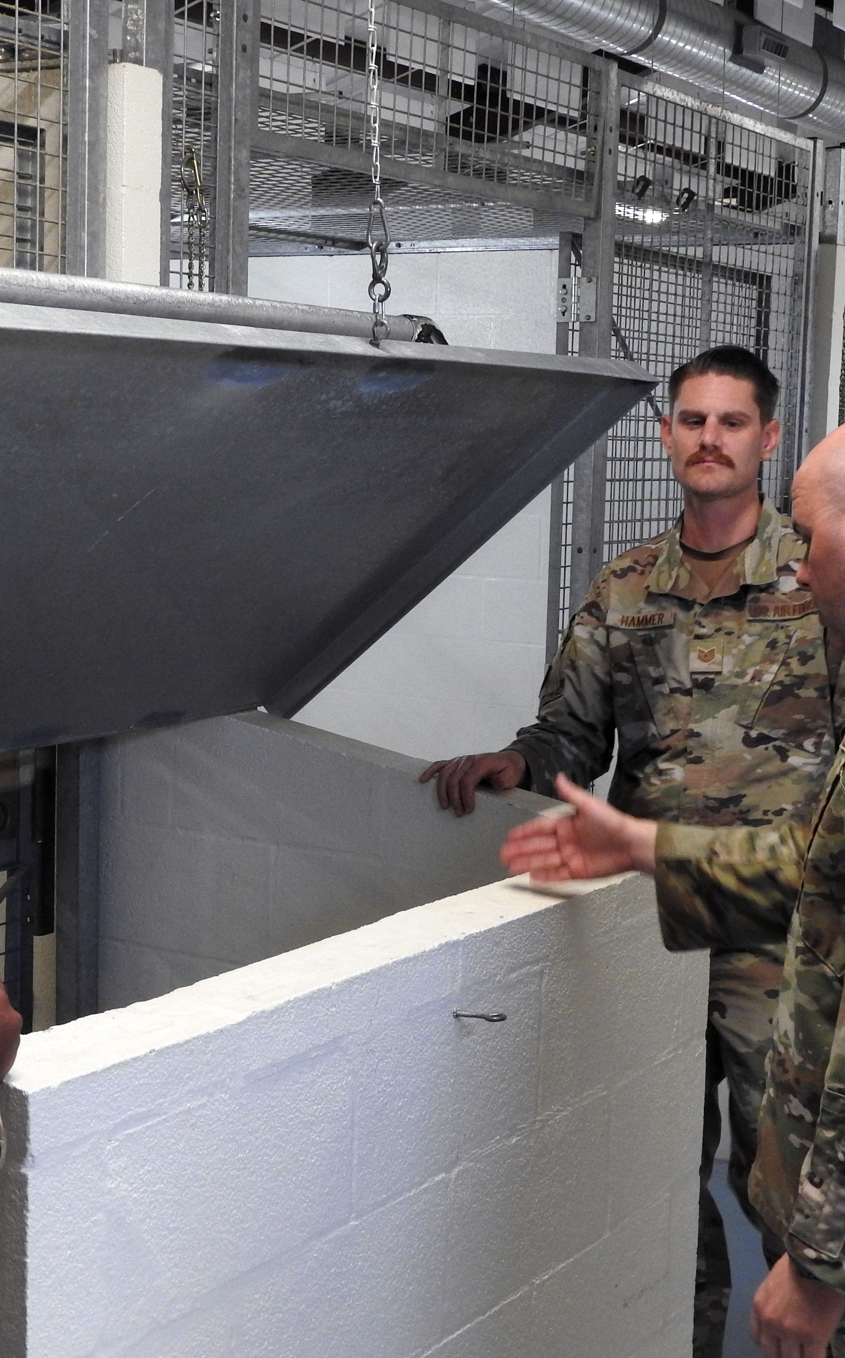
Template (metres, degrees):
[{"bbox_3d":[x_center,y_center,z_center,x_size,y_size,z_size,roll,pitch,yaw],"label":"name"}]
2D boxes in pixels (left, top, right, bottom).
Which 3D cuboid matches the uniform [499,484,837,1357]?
[{"bbox_3d":[0.426,0.442,3.425,0.520,1.470,0.430,4,7,15],"label":"uniform"}]

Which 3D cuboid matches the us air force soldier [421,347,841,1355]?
[{"bbox_3d":[0.365,0.373,3.356,0.600,1.810,0.570,4,7,15],"label":"us air force soldier"}]

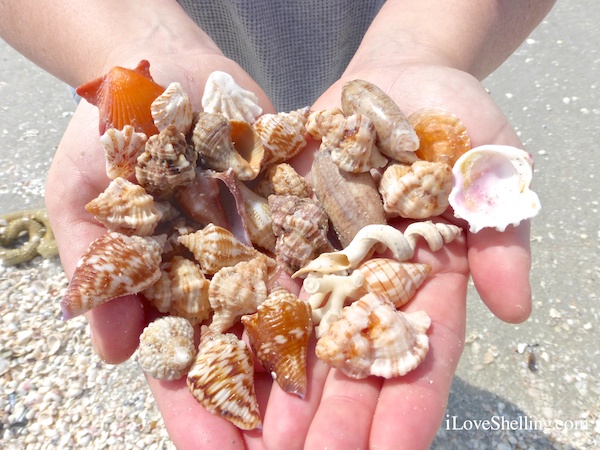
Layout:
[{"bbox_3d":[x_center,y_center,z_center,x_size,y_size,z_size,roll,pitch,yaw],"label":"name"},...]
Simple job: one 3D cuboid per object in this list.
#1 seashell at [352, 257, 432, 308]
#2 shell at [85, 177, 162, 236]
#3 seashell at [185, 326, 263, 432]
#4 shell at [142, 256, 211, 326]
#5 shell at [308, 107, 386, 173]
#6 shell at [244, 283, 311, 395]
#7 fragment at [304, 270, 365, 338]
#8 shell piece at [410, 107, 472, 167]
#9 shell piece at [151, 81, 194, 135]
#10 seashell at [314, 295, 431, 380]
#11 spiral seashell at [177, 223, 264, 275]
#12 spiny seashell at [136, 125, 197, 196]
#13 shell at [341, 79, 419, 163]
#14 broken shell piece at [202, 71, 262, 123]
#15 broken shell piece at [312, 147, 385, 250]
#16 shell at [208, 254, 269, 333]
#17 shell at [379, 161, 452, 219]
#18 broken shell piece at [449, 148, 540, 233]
[{"bbox_3d":[0.041,0.025,0.187,0.036,0.018,0.020,-22,69,-9],"label":"seashell"},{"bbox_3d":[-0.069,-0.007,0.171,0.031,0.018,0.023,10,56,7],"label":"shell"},{"bbox_3d":[-0.030,0.059,0.168,0.022,0.019,0.040,-27,70,-11],"label":"seashell"},{"bbox_3d":[-0.053,0.029,0.188,0.026,0.021,0.026,-13,68,-5],"label":"shell"},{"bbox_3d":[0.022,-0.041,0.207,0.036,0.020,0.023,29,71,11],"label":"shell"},{"bbox_3d":[-0.008,0.045,0.172,0.025,0.019,0.042,-15,68,-6],"label":"shell"},{"bbox_3d":[0.012,0.027,0.154,0.021,0.011,0.026,-2,55,-2],"label":"fragment"},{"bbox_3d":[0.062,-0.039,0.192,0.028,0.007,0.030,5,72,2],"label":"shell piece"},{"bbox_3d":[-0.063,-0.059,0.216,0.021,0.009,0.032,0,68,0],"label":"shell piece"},{"bbox_3d":[0.025,0.037,0.148,0.039,0.020,0.027,-12,56,-8],"label":"seashell"},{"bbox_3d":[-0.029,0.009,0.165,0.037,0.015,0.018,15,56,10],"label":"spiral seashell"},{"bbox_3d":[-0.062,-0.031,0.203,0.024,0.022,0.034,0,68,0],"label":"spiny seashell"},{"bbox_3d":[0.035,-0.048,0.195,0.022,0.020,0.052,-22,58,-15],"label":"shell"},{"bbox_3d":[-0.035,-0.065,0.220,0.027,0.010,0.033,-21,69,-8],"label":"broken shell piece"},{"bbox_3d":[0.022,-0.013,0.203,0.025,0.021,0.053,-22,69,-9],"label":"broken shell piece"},{"bbox_3d":[-0.022,0.024,0.154,0.017,0.013,0.030,20,57,14],"label":"shell"},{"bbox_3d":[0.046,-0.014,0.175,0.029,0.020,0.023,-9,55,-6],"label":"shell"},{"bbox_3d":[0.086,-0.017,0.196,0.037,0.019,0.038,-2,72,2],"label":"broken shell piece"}]

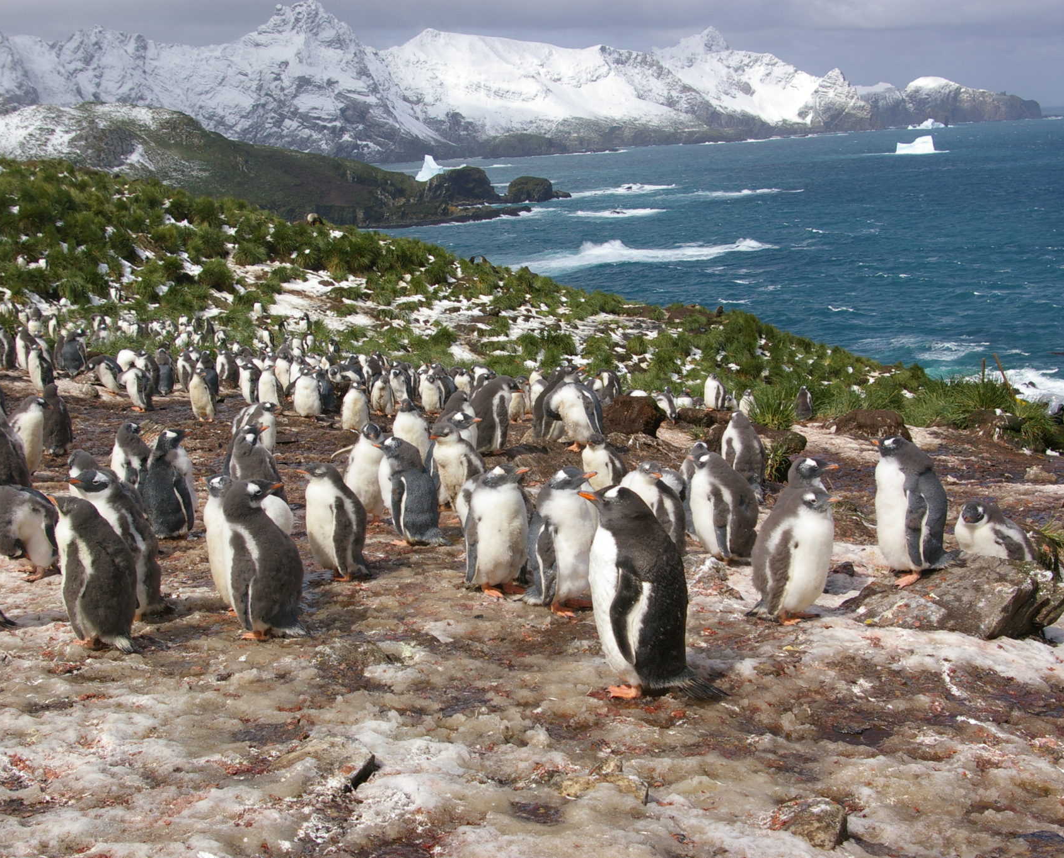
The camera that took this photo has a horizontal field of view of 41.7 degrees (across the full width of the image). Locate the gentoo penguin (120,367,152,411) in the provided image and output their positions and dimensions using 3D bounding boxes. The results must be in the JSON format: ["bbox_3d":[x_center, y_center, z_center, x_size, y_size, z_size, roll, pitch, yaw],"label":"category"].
[{"bbox_3d":[-4.809,-0.485,17.000,0.360,0.540,0.250,-9,14,-29],"label":"gentoo penguin"}]

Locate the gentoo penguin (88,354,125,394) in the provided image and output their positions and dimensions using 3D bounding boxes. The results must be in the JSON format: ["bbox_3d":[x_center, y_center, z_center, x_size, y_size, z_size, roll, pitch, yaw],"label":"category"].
[{"bbox_3d":[-5.519,-0.706,18.100,0.470,0.510,0.270,-8,14,-24],"label":"gentoo penguin"}]

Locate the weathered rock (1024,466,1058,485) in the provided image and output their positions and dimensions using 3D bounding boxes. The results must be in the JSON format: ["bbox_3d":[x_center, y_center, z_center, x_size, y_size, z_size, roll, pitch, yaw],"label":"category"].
[{"bbox_3d":[5.388,0.486,14.800,0.340,0.180,0.270,-2,12,0],"label":"weathered rock"}]

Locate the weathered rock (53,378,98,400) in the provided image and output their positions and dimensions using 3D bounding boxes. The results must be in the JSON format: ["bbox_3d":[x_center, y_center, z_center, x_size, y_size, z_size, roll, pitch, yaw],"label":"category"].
[{"bbox_3d":[-6.126,-0.536,18.800,0.570,0.240,0.380,-7,13,-18],"label":"weathered rock"}]

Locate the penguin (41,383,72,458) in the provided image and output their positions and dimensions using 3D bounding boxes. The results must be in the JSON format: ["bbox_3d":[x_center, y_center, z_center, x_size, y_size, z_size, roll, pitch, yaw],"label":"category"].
[{"bbox_3d":[-4.219,-0.085,12.400,0.310,0.650,0.300,-5,12,-9],"label":"penguin"}]

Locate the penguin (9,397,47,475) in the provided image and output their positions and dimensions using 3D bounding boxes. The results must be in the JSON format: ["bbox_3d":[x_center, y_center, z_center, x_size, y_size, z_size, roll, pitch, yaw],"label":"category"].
[{"bbox_3d":[-3.897,0.047,10.800,0.250,0.620,0.280,-12,15,-36],"label":"penguin"}]

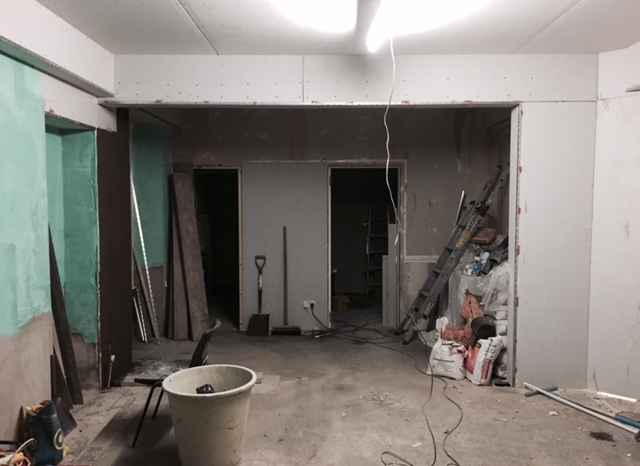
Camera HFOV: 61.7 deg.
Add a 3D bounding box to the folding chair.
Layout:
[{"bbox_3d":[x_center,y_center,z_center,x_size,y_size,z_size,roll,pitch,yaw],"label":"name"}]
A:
[{"bbox_3d":[-0.953,0.985,3.660,0.520,0.760,0.480,0,3,1],"label":"folding chair"}]

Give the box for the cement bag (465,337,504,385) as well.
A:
[{"bbox_3d":[1.435,1.092,4.728,0.140,0.420,0.290,11,2,-18],"label":"cement bag"}]

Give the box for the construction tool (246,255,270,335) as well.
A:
[{"bbox_3d":[-0.722,0.737,6.400,0.265,0.940,0.130,1,-2,0],"label":"construction tool"}]

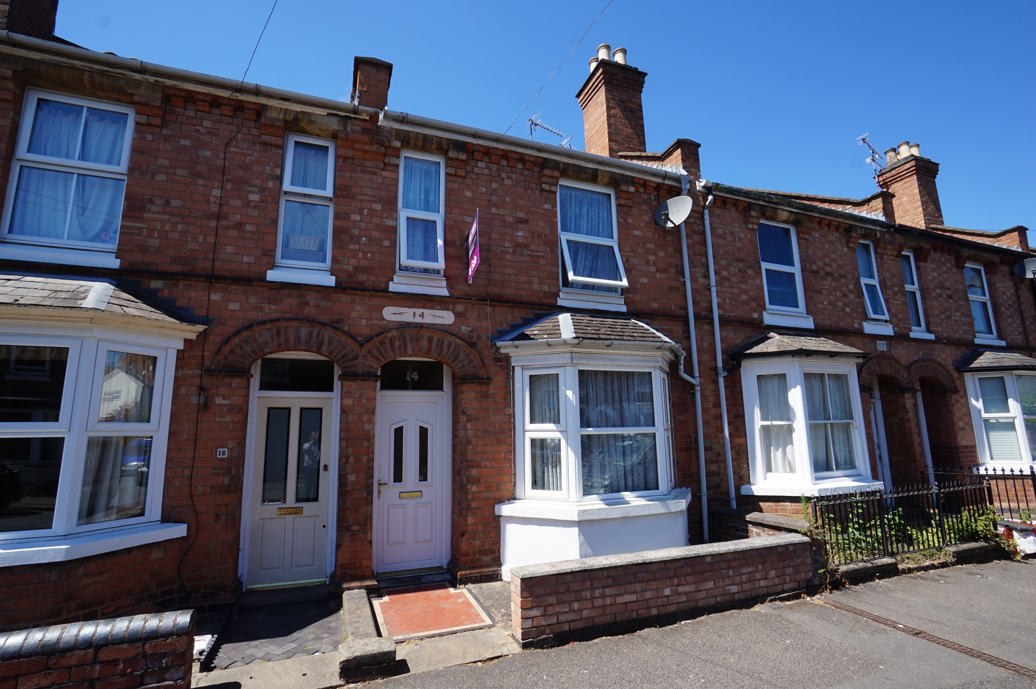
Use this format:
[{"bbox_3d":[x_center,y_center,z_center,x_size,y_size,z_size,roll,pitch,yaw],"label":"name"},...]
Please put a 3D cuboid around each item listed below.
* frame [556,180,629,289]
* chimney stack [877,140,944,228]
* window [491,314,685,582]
[{"bbox_3d":[1.030,-1.527,6.457,0.934,1.605,0.257,2,-10,-20],"label":"frame"},{"bbox_3d":[10.602,-4.147,12.342,1.016,2.408,0.909,2,-10,-20],"label":"chimney stack"},{"bbox_3d":[1.157,1.118,5.629,2.795,3.162,0.706,2,-10,-20],"label":"window"}]

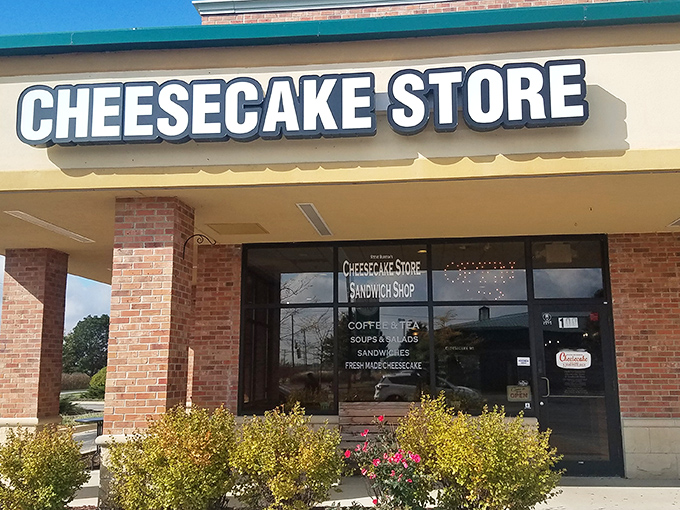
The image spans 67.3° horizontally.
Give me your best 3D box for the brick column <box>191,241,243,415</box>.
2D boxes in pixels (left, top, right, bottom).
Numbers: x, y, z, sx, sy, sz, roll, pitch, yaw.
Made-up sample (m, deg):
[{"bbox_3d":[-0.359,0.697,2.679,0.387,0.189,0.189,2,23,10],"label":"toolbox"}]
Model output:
[{"bbox_3d":[-1.678,1.060,7.286,0.650,2.340,0.500,-1,-9,4],"label":"brick column"}]

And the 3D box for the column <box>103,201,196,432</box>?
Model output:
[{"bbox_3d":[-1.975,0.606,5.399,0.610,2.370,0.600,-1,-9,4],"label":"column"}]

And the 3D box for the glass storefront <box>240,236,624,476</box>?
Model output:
[{"bbox_3d":[1.113,1.308,6.874,4.979,3.070,0.140,-1,-9,4],"label":"glass storefront"}]

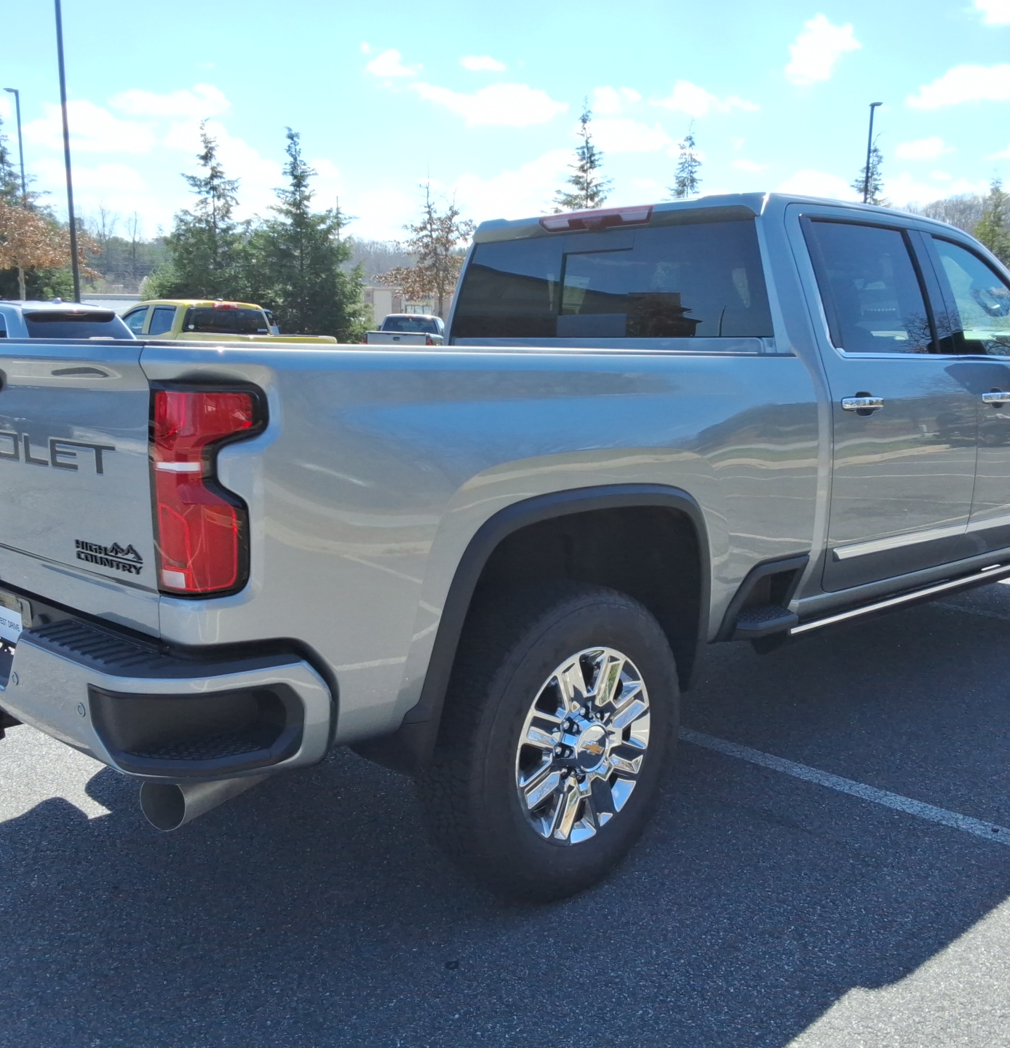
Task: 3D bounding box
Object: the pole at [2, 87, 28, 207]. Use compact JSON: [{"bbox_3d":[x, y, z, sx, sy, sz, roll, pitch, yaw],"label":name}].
[{"bbox_3d":[-15.277,-9.386,35.858,0.650,8.387,0.220,-4,11,-25],"label":"pole"}]

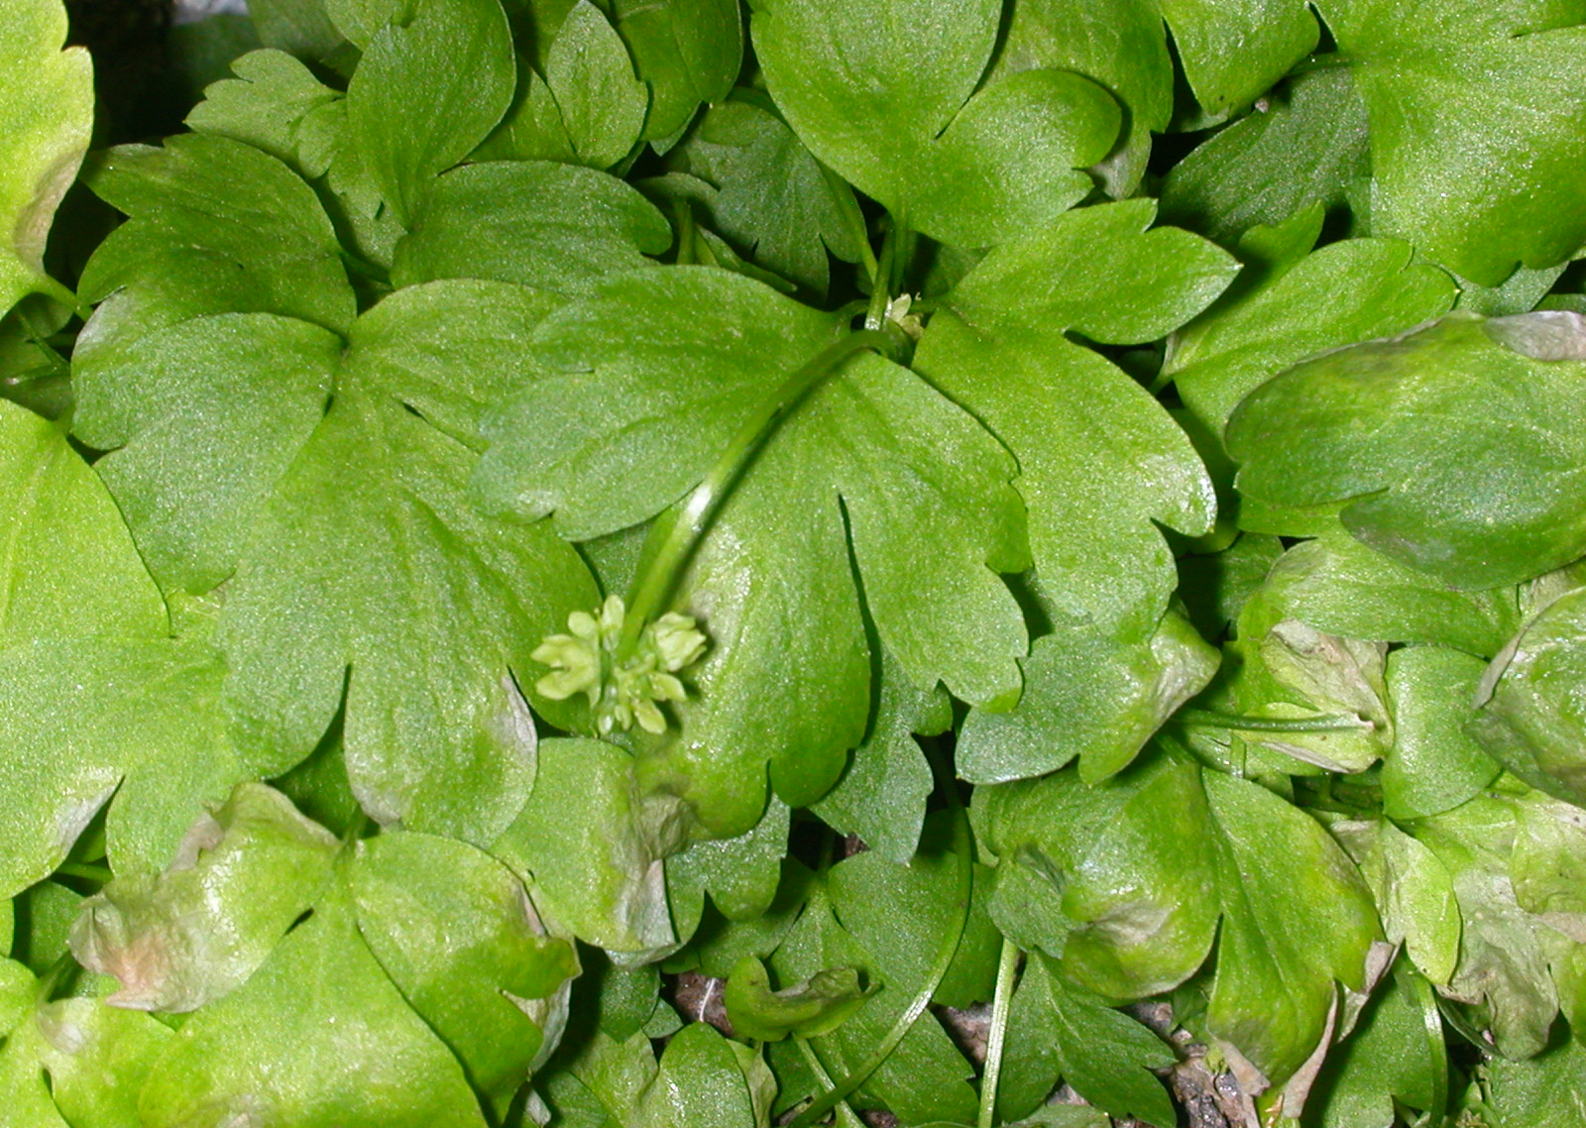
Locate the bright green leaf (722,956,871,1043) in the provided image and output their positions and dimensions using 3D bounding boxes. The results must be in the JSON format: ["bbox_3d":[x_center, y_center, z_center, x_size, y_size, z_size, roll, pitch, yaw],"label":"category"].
[{"bbox_3d":[0.000,0.031,0.208,0.011,0.005,0.005,0,30,0],"label":"bright green leaf"}]

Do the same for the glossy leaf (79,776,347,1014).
[{"bbox_3d":[-0.035,0.020,0.176,0.018,0.007,0.013,-30,83,6],"label":"glossy leaf"}]

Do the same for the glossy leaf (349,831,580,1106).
[{"bbox_3d":[-0.020,0.024,0.178,0.011,0.006,0.018,-38,102,-6],"label":"glossy leaf"}]

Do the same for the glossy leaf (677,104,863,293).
[{"bbox_3d":[-0.001,-0.024,0.192,0.012,0.004,0.014,-5,73,-2],"label":"glossy leaf"}]

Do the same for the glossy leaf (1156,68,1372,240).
[{"bbox_3d":[0.035,-0.030,0.214,0.015,0.004,0.008,-35,73,12],"label":"glossy leaf"}]

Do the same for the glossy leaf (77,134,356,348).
[{"bbox_3d":[-0.036,-0.020,0.183,0.018,0.006,0.015,18,69,13],"label":"glossy leaf"}]

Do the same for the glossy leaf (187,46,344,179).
[{"bbox_3d":[-0.035,-0.030,0.196,0.011,0.004,0.008,-12,70,-4],"label":"glossy leaf"}]

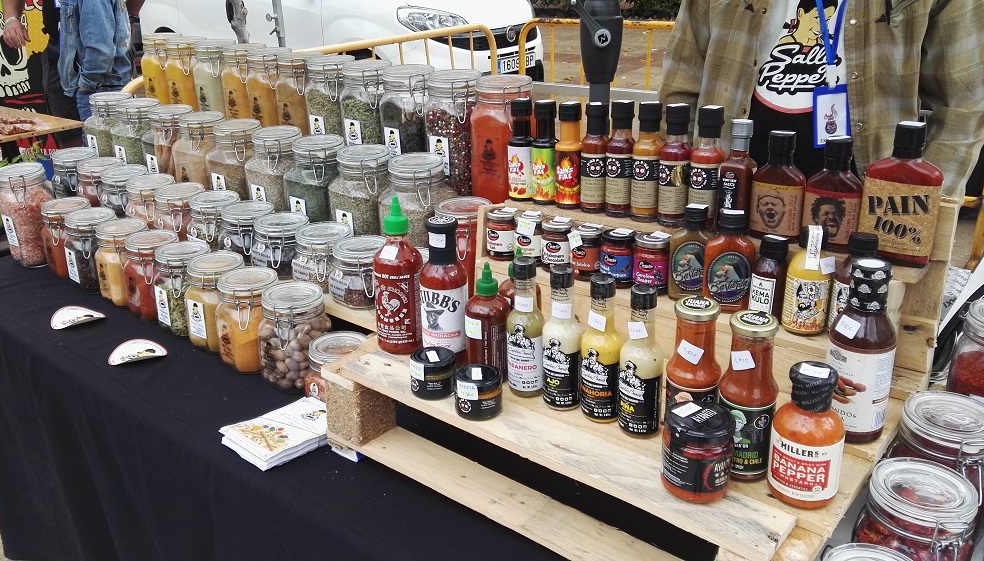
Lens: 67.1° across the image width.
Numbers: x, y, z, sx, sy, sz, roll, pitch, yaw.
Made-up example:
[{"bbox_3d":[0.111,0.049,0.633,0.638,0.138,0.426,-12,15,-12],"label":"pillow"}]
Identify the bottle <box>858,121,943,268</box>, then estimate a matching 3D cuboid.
[{"bbox_3d":[0.497,-0.106,0.898,0.088,0.165,0.045,15,25,38],"label":"bottle"}]

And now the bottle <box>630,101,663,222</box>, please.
[{"bbox_3d":[0.232,-0.180,1.108,0.042,0.169,0.042,15,25,38],"label":"bottle"}]

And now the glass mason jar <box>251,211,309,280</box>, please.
[{"bbox_3d":[-0.390,-0.066,1.387,0.107,0.105,0.108,-1,17,0],"label":"glass mason jar"}]

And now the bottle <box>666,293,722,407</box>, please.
[{"bbox_3d":[0.205,0.098,0.749,0.056,0.170,0.056,15,25,38],"label":"bottle"}]

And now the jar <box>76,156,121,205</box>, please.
[{"bbox_3d":[-0.987,-0.242,1.883,0.104,0.108,0.104,15,25,38],"label":"jar"}]

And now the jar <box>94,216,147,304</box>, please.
[{"bbox_3d":[-0.802,-0.042,1.630,0.108,0.172,0.108,11,21,32],"label":"jar"}]

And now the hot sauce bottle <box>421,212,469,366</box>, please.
[{"bbox_3d":[-0.064,0.015,0.997,0.062,0.198,0.062,0,22,0],"label":"hot sauce bottle"}]

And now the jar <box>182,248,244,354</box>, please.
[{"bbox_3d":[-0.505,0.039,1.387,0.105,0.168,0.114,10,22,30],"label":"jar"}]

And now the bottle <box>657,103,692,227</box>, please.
[{"bbox_3d":[0.254,-0.159,1.025,0.041,0.165,0.041,-16,28,-35],"label":"bottle"}]

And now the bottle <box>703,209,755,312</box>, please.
[{"bbox_3d":[0.319,-0.027,0.990,0.060,0.132,0.031,12,22,36],"label":"bottle"}]

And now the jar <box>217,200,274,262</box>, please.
[{"bbox_3d":[-0.470,-0.095,1.436,0.106,0.099,0.113,-2,19,1],"label":"jar"}]

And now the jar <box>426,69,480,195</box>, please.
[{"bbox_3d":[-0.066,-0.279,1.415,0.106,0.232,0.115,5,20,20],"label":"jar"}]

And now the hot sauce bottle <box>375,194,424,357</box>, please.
[{"bbox_3d":[-0.134,-0.010,1.065,0.067,0.226,0.067,4,18,13],"label":"hot sauce bottle"}]

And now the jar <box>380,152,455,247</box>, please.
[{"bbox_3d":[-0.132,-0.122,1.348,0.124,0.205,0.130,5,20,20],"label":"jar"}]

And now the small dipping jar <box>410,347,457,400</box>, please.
[{"bbox_3d":[-0.074,0.117,0.935,0.057,0.046,0.057,0,19,0],"label":"small dipping jar"}]

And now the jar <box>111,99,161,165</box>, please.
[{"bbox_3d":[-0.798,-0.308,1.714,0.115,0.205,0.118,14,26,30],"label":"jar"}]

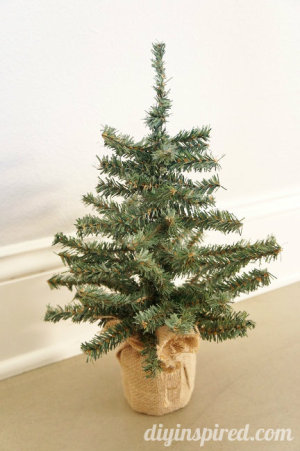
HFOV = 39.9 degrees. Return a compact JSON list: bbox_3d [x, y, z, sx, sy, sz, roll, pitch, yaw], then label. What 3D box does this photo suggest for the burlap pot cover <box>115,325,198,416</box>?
[{"bbox_3d":[0.014,0.192,0.572,0.110,0.104,0.110,-1,24,0],"label":"burlap pot cover"}]

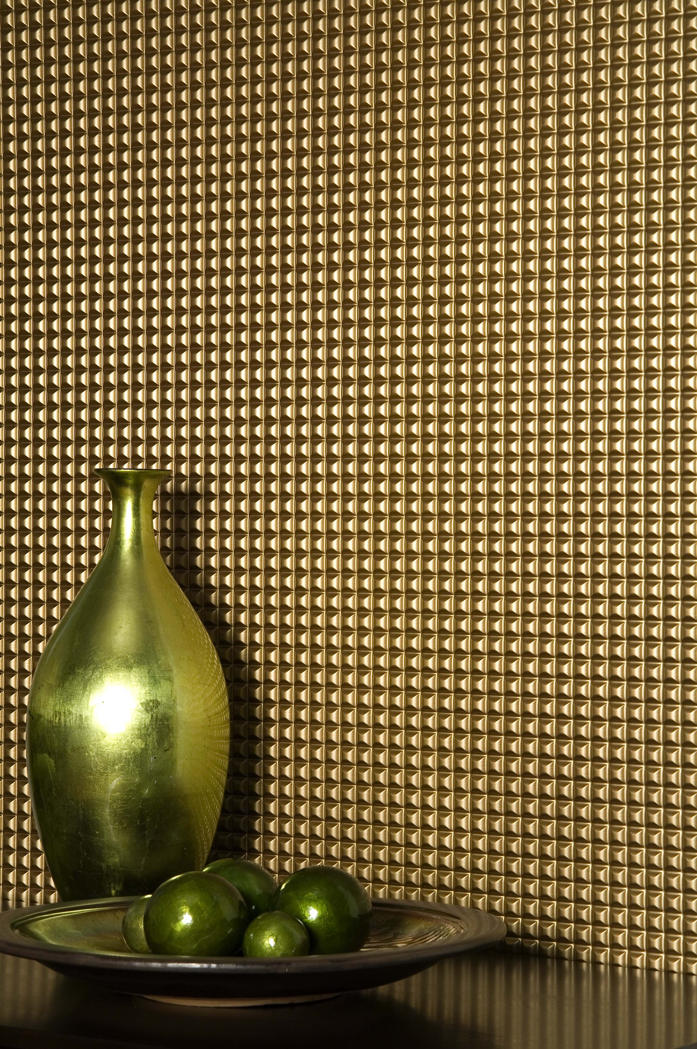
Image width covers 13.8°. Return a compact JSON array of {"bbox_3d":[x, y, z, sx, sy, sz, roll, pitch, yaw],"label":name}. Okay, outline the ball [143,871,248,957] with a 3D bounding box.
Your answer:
[{"bbox_3d":[-0.112,0.292,2.115,0.075,0.075,0.075,0,1,0],"label":"ball"}]

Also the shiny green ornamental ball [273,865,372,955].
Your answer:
[{"bbox_3d":[-0.019,0.292,2.155,0.074,0.074,0.074,0,1,0],"label":"shiny green ornamental ball"}]

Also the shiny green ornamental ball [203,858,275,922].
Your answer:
[{"bbox_3d":[-0.088,0.292,2.211,0.072,0.072,0.072,0,1,0],"label":"shiny green ornamental ball"}]

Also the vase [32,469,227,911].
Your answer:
[{"bbox_3d":[-0.183,0.149,2.400,0.169,0.389,0.169,0,1,0],"label":"vase"}]

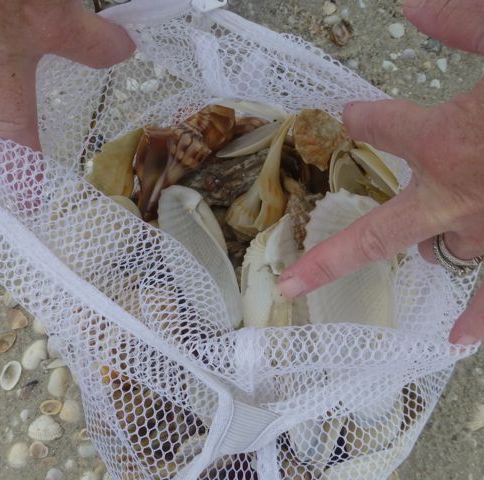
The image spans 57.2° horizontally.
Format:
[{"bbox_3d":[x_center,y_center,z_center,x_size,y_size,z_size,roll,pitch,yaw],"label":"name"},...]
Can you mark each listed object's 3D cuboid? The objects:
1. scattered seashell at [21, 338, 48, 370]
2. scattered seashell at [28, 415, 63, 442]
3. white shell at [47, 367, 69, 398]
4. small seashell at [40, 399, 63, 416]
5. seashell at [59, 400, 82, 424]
[{"bbox_3d":[-0.186,0.104,0.399,0.019,0.010,0.026,9,62,5],"label":"scattered seashell"},{"bbox_3d":[-0.164,0.157,0.370,0.030,0.010,0.017,13,63,7],"label":"scattered seashell"},{"bbox_3d":[-0.161,0.124,0.388,0.016,0.009,0.025,0,62,0],"label":"white shell"},{"bbox_3d":[-0.163,0.144,0.379,0.018,0.006,0.011,7,62,4],"label":"small seashell"},{"bbox_3d":[-0.146,0.146,0.377,0.017,0.009,0.018,-29,66,-15],"label":"seashell"}]

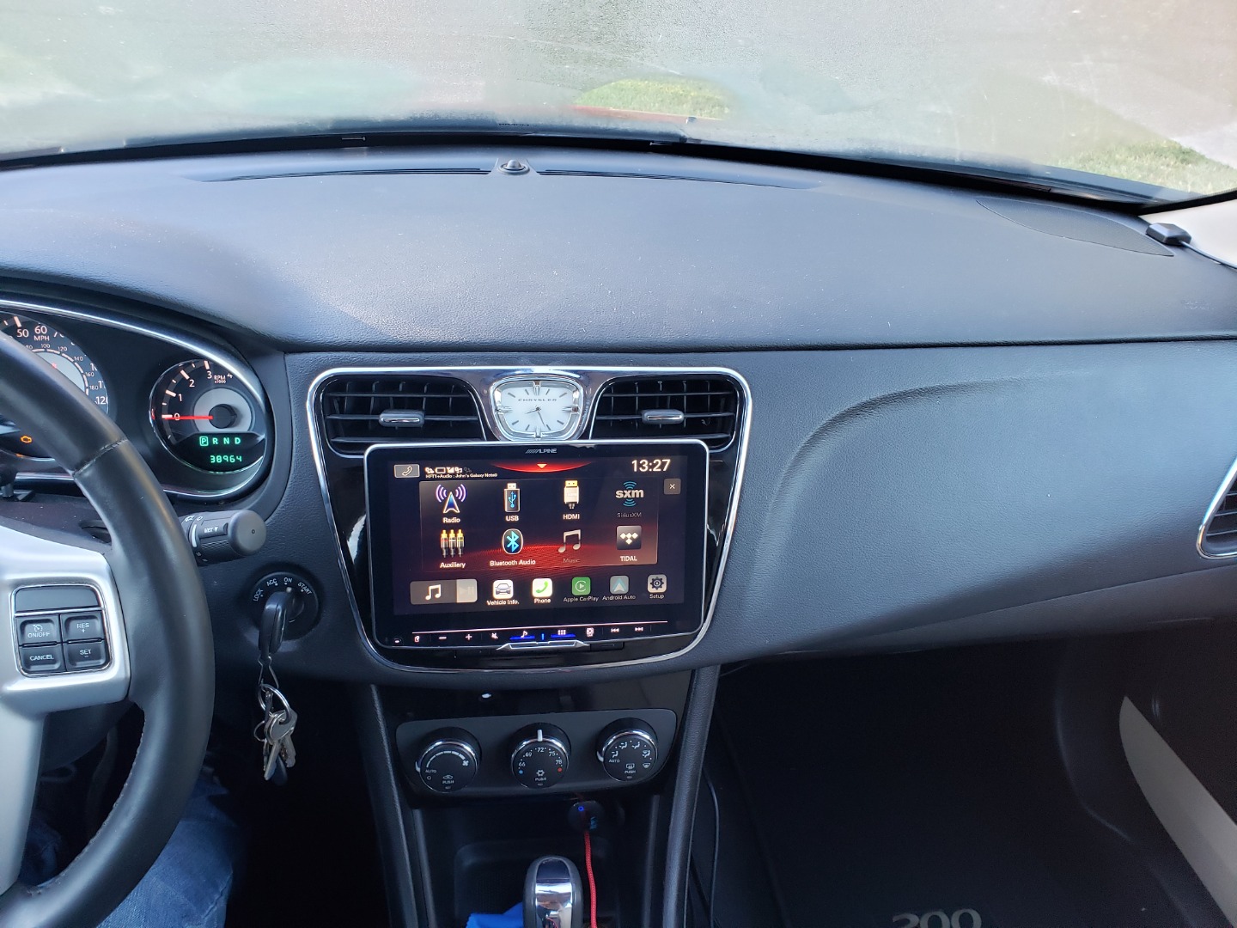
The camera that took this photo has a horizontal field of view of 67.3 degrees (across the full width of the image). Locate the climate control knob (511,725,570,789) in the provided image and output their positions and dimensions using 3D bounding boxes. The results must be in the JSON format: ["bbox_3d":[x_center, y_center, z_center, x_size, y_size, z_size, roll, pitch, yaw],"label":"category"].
[{"bbox_3d":[-0.062,0.234,0.742,0.046,0.046,0.022,-2,12,-6],"label":"climate control knob"}]

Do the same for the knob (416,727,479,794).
[{"bbox_3d":[-0.136,0.236,0.738,0.048,0.047,0.022,-2,12,-6],"label":"knob"}]

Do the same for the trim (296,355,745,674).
[{"bbox_3d":[-0.058,0.046,0.671,0.305,0.241,0.035,-2,19,-6],"label":"trim"}]

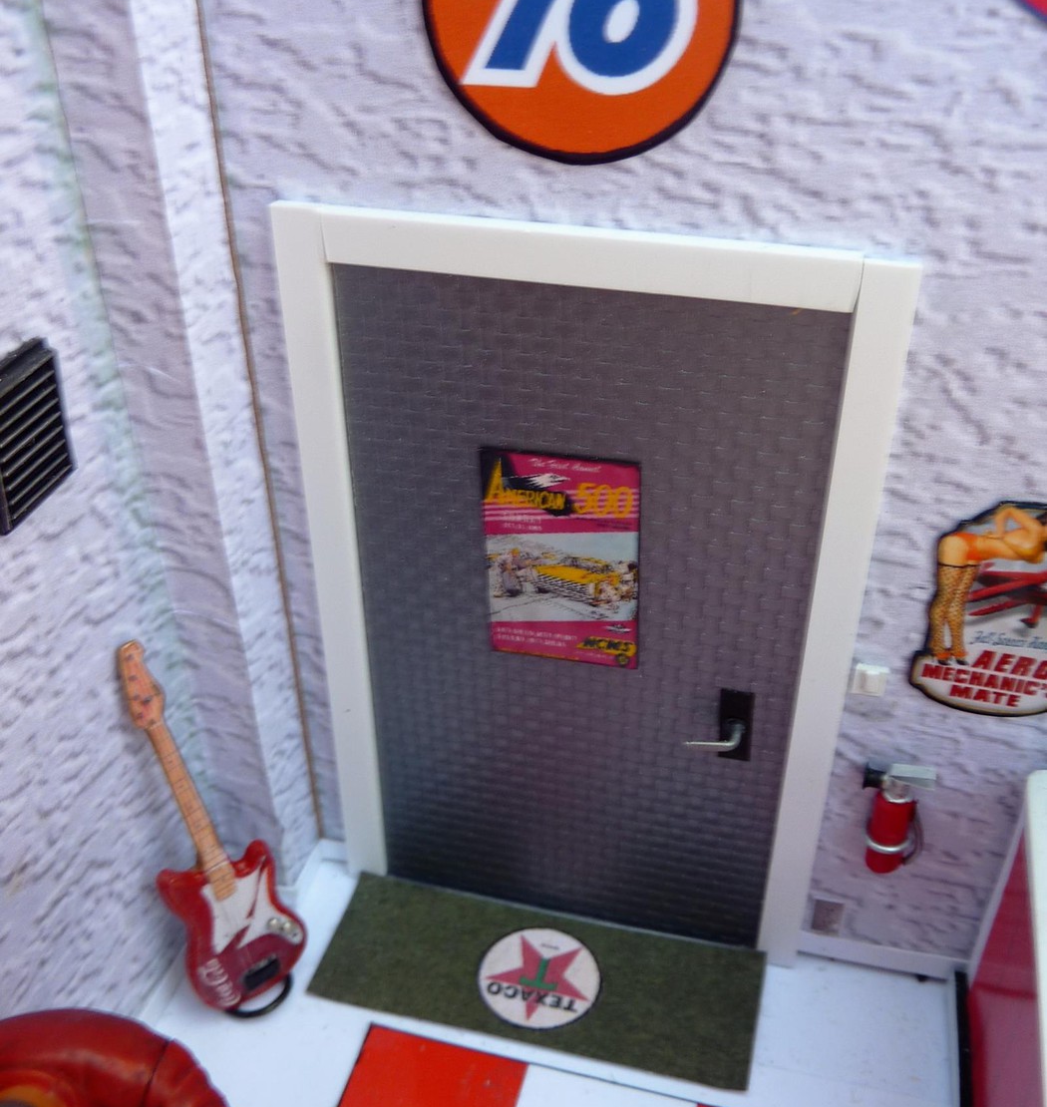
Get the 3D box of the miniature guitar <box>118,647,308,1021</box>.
[{"bbox_3d":[-0.043,0.036,0.153,0.017,0.059,0.004,-25,29,-26],"label":"miniature guitar"}]

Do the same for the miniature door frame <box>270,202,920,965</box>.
[{"bbox_3d":[0.006,0.011,0.150,0.069,0.105,0.003,8,34,13],"label":"miniature door frame"}]

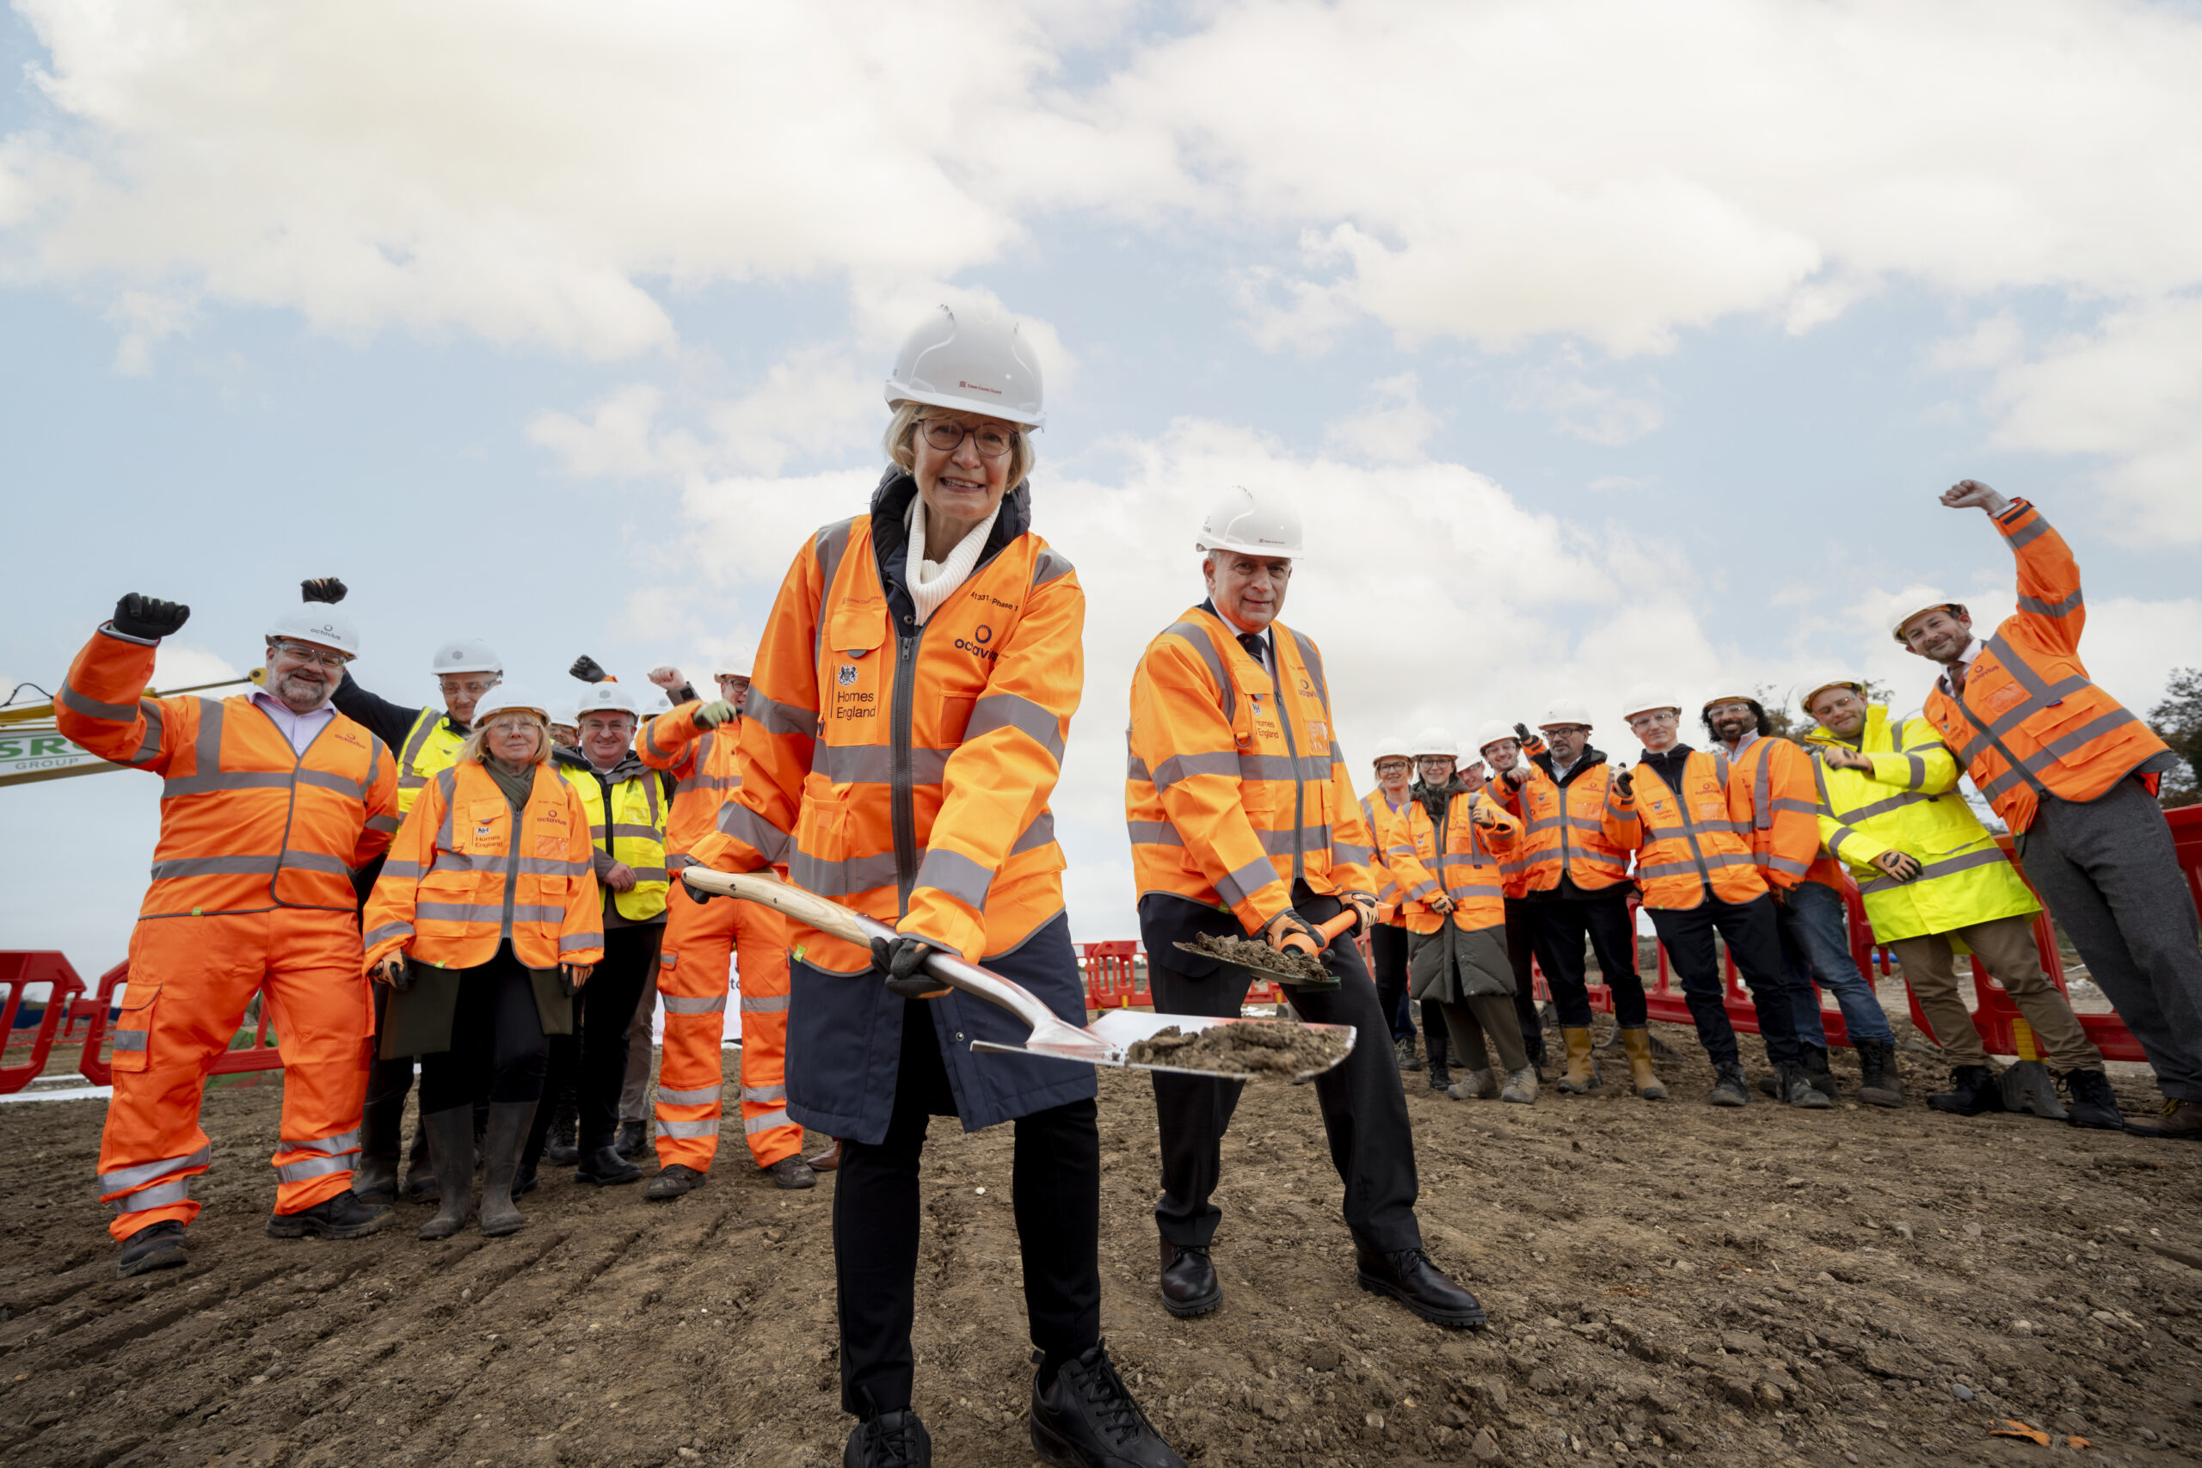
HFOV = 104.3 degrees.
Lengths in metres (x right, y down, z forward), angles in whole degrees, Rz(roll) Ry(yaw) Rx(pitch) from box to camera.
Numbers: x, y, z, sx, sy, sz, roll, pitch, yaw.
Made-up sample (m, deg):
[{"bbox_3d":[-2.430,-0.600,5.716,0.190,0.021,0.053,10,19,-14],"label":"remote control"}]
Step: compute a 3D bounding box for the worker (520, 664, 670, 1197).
[{"bbox_3d":[-1.866,0.651,3.214,0.540,1.830,0.420,5,-17,-27],"label":"worker"}]

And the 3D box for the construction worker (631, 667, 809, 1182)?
[{"bbox_3d":[-1.341,0.593,3.083,0.600,1.850,0.450,4,-17,-25],"label":"construction worker"}]

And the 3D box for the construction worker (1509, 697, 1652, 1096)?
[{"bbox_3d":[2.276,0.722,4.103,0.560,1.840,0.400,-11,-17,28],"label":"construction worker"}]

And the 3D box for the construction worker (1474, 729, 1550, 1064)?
[{"bbox_3d":[2.251,0.878,4.726,0.550,1.780,0.420,-12,-17,28],"label":"construction worker"}]

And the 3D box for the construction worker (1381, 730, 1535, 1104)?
[{"bbox_3d":[1.778,0.832,4.232,0.600,1.750,0.420,-12,-18,31],"label":"construction worker"}]

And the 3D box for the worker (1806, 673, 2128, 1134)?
[{"bbox_3d":[3.330,0.546,3.420,0.500,1.720,0.680,7,-18,-31],"label":"worker"}]

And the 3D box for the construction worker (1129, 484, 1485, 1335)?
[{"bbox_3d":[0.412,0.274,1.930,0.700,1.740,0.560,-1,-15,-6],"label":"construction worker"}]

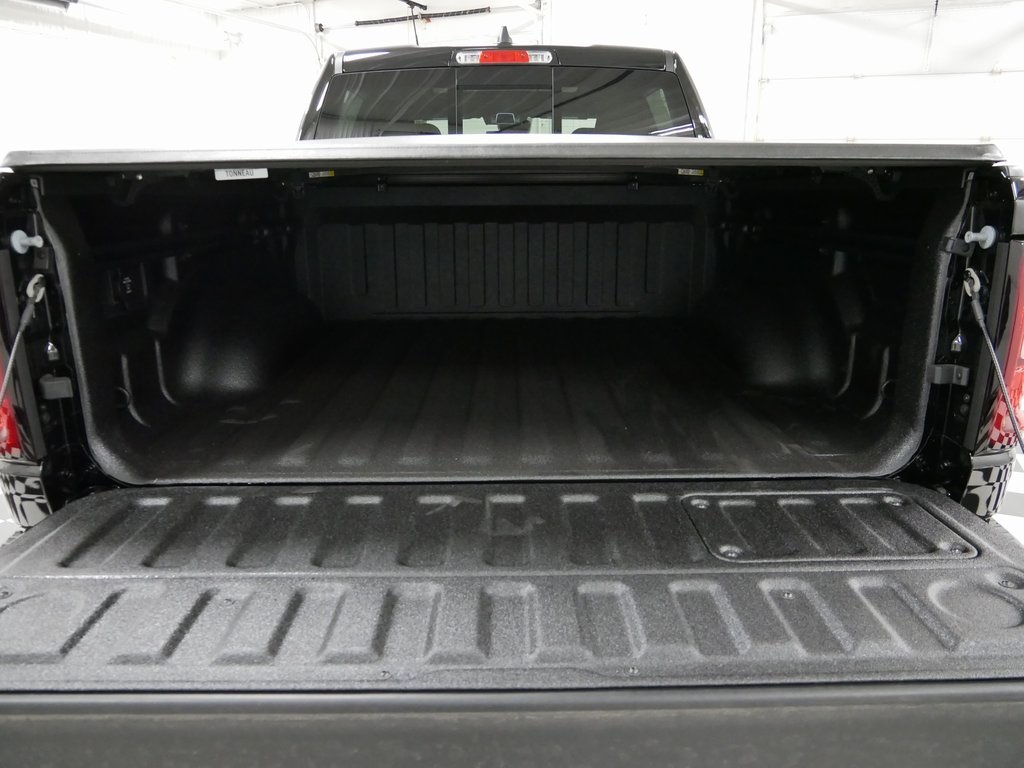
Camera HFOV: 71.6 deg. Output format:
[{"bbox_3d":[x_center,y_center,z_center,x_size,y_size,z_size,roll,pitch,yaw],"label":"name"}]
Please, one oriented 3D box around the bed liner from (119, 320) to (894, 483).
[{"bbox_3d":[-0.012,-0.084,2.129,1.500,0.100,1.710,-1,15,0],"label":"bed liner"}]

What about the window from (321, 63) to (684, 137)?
[{"bbox_3d":[-0.029,-1.120,2.946,1.570,0.400,0.100,-1,-3,0],"label":"window"}]

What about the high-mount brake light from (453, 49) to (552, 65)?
[{"bbox_3d":[-0.031,-1.358,2.944,0.405,0.058,0.050,-1,15,0],"label":"high-mount brake light"}]

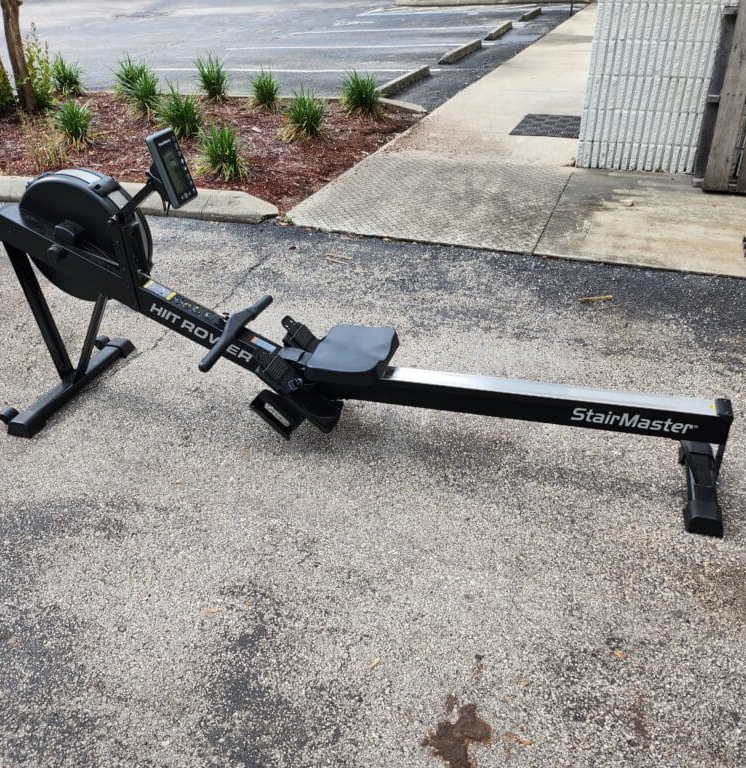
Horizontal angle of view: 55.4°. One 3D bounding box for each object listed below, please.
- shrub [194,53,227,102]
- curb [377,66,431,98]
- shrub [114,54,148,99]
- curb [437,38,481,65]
[{"bbox_3d":[-1.673,-3.209,7.381,0.332,0.433,0.332,-1,32,0],"label":"shrub"},{"bbox_3d":[0.366,-3.578,8.363,0.150,0.125,1.717,11,34,19],"label":"curb"},{"bbox_3d":[-2.577,-3.228,7.438,0.388,0.427,0.388,-10,33,-15],"label":"shrub"},{"bbox_3d":[1.335,-4.953,10.560,0.170,0.125,1.830,11,34,19],"label":"curb"}]

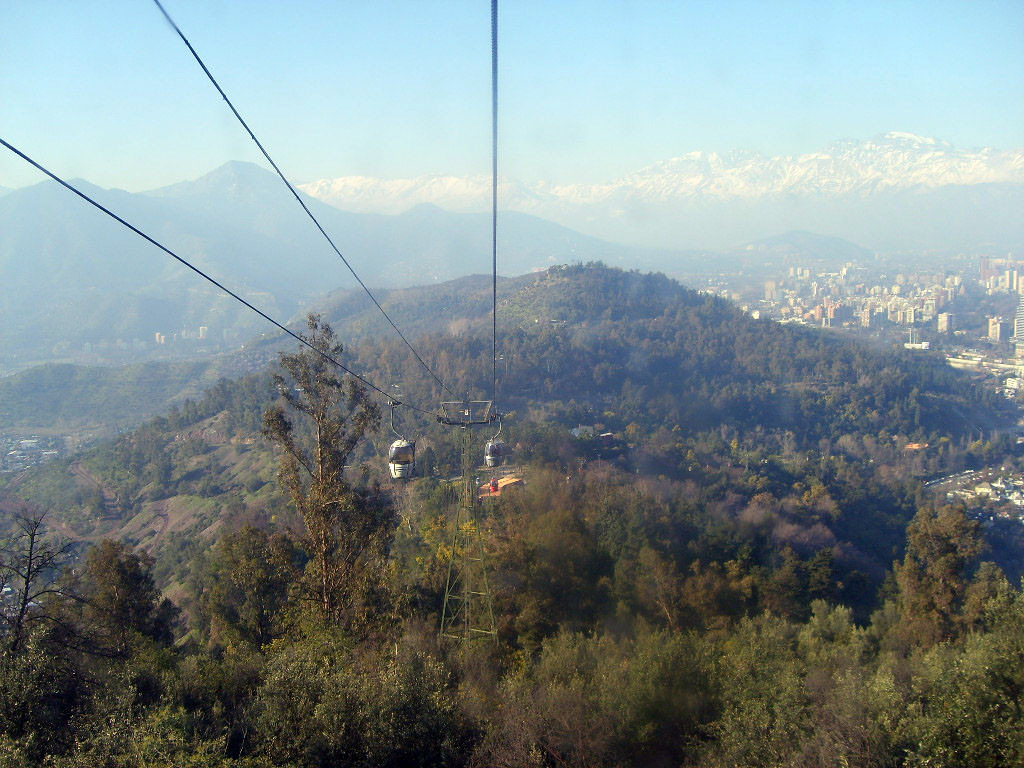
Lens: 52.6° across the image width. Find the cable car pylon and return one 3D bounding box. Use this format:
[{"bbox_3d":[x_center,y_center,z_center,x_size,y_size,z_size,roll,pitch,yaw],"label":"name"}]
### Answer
[{"bbox_3d":[-3.305,10.375,77.161,4.400,18.067,4.000,0,-2,-1],"label":"cable car pylon"}]

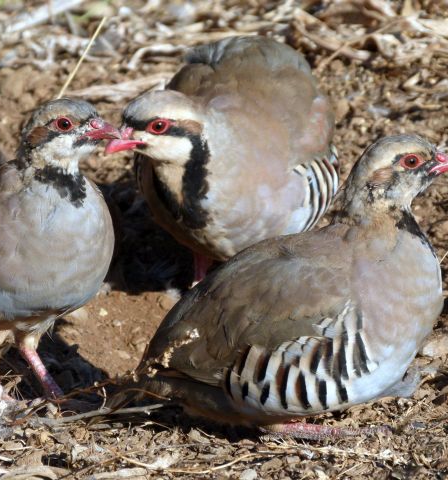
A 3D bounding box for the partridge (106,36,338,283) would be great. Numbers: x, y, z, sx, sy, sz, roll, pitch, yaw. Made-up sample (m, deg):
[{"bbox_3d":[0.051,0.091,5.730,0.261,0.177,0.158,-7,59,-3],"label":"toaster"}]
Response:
[{"bbox_3d":[-0.011,-0.044,3.197,0.140,0.180,0.250,13,27,27],"label":"partridge"}]

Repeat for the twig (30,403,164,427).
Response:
[{"bbox_3d":[-0.087,0.119,3.038,0.093,0.012,0.014,-5,24,-11],"label":"twig"}]

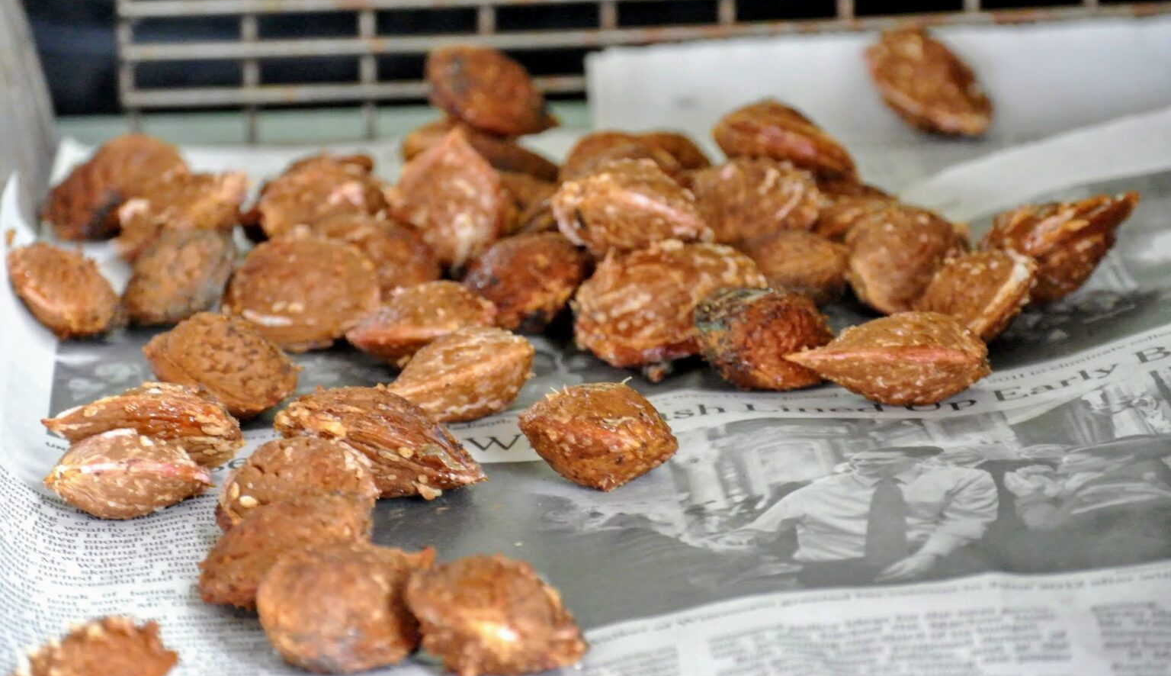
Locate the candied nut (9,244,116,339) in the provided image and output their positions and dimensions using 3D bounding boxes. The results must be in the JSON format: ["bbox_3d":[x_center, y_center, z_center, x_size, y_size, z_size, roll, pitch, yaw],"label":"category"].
[{"bbox_3d":[-0.108,-0.010,1.160,0.022,0.018,0.029,-12,32,-39],"label":"candied nut"}]

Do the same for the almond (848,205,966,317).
[{"bbox_3d":[0.068,-0.016,1.180,0.025,0.019,0.033,10,29,15],"label":"almond"}]

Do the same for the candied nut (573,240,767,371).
[{"bbox_3d":[0.015,-0.006,1.022,0.036,0.018,0.026,-9,54,-9],"label":"candied nut"}]

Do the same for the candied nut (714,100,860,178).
[{"bbox_3d":[0.039,-0.039,1.093,0.029,0.014,0.021,18,23,16],"label":"candied nut"}]

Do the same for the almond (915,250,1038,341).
[{"bbox_3d":[0.081,-0.009,1.158,0.025,0.016,0.031,4,29,24],"label":"almond"}]

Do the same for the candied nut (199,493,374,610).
[{"bbox_3d":[-0.051,0.037,0.966,0.031,0.017,0.024,-10,39,-23],"label":"candied nut"}]

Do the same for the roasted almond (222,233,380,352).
[{"bbox_3d":[-0.055,-0.009,1.074,0.030,0.018,0.027,0,42,0],"label":"roasted almond"}]

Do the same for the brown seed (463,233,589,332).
[{"bbox_3d":[-0.013,-0.012,1.165,0.024,0.019,0.032,16,29,36],"label":"brown seed"}]

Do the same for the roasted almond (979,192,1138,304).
[{"bbox_3d":[0.088,-0.017,1.043,0.032,0.016,0.022,-30,27,-16],"label":"roasted almond"}]

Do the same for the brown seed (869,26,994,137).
[{"bbox_3d":[0.071,-0.053,1.165,0.031,0.014,0.021,34,49,15],"label":"brown seed"}]

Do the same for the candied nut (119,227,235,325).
[{"bbox_3d":[-0.076,-0.011,1.040,0.028,0.015,0.021,-26,40,-38],"label":"candied nut"}]

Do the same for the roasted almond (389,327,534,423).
[{"bbox_3d":[-0.023,0.007,1.042,0.029,0.017,0.022,-11,30,-26],"label":"roasted almond"}]

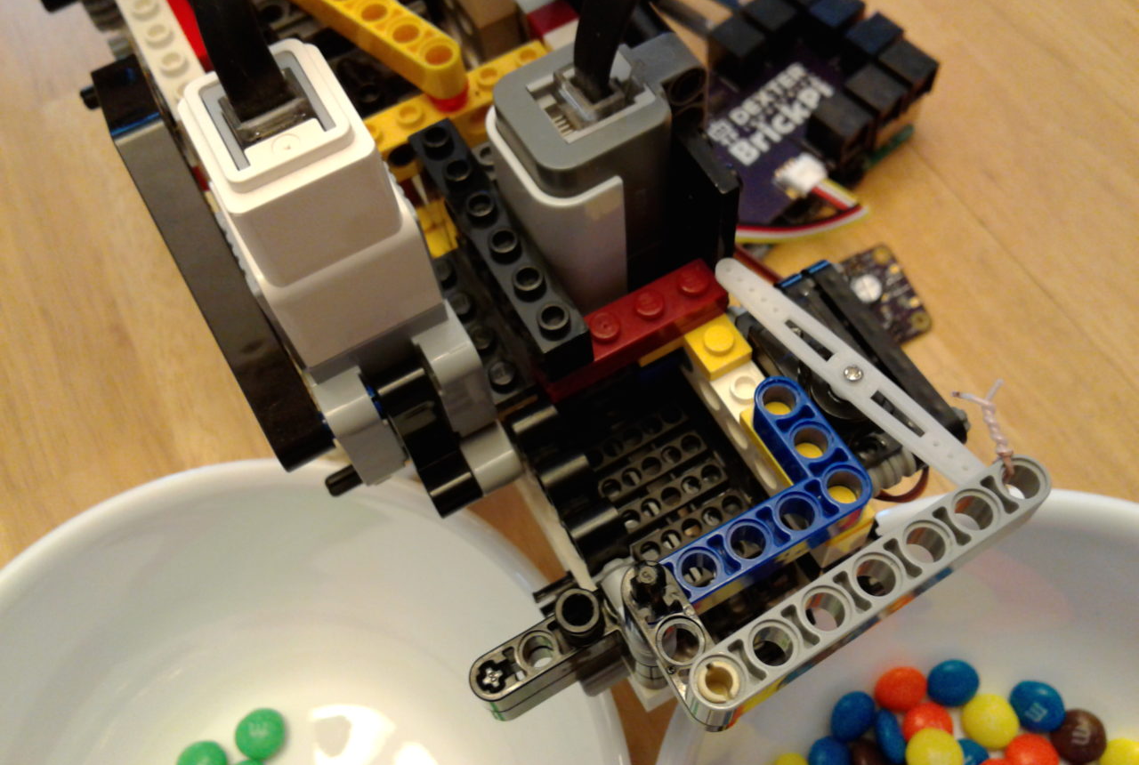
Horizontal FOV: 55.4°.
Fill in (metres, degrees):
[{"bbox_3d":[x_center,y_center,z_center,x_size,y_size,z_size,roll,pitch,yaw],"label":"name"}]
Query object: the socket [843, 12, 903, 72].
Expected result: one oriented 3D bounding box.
[{"bbox_3d":[0.104,-0.116,0.374,0.015,0.012,0.012,-39,66,-15],"label":"socket"}]

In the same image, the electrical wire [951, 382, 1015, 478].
[{"bbox_3d":[0.055,0.007,0.141,0.007,0.005,0.013,-11,104,20],"label":"electrical wire"}]

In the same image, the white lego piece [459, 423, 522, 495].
[{"bbox_3d":[-0.013,0.012,0.180,0.008,0.009,0.009,-28,63,-9],"label":"white lego piece"}]

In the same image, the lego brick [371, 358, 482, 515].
[{"bbox_3d":[-0.023,0.008,0.171,0.008,0.032,0.008,-28,43,-9],"label":"lego brick"}]

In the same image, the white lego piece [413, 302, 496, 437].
[{"bbox_3d":[-0.018,-0.002,0.171,0.007,0.022,0.013,-28,63,-9],"label":"white lego piece"}]

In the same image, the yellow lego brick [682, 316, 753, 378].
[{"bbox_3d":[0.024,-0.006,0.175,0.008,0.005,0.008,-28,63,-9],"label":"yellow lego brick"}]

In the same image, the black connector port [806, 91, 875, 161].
[{"bbox_3d":[0.089,-0.084,0.358,0.012,0.012,0.015,-39,66,-15],"label":"black connector port"}]

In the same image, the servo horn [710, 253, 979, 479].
[{"bbox_3d":[0.042,0.000,0.162,0.007,0.004,0.055,-40,66,-15],"label":"servo horn"}]

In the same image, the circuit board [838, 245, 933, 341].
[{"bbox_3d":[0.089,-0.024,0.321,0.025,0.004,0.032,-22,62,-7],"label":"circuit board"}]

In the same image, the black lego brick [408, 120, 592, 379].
[{"bbox_3d":[-0.011,-0.022,0.172,0.008,0.011,0.048,-28,63,-10],"label":"black lego brick"}]

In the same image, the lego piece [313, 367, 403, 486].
[{"bbox_3d":[-0.033,0.005,0.169,0.007,0.022,0.013,-28,63,-9],"label":"lego piece"}]

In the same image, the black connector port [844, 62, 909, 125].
[{"bbox_3d":[0.102,-0.094,0.363,0.012,0.012,0.015,-39,66,-15],"label":"black connector port"}]

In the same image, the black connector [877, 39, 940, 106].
[{"bbox_3d":[0.113,-0.104,0.367,0.012,0.012,0.015,-39,66,-15],"label":"black connector"}]

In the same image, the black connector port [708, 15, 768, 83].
[{"bbox_3d":[0.059,-0.116,0.378,0.012,0.012,0.015,-39,66,-15],"label":"black connector port"}]

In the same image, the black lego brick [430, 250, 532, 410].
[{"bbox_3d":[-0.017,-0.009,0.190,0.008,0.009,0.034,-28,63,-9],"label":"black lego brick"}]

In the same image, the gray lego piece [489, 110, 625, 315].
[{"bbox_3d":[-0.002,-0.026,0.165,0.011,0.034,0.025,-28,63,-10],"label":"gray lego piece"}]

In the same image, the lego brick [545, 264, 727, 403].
[{"bbox_3d":[0.009,-0.009,0.172,0.032,0.008,0.008,-28,63,-9],"label":"lego brick"}]

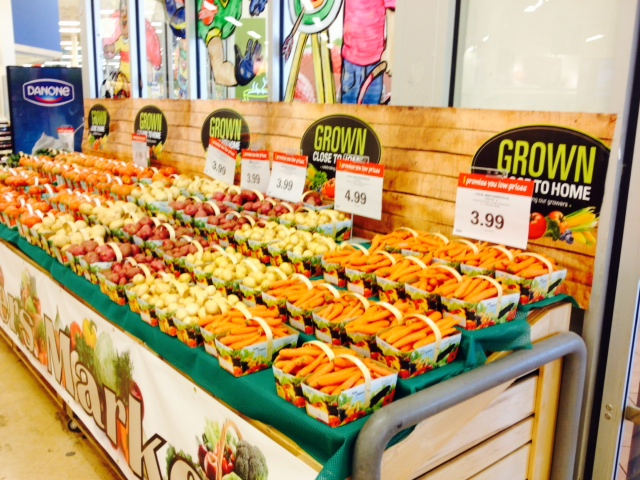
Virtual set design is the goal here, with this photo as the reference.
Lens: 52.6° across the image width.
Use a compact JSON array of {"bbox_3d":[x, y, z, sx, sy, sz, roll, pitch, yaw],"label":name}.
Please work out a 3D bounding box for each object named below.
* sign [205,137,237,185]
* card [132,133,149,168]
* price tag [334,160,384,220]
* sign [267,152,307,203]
[{"bbox_3d":[-0.560,-0.437,3.645,0.010,0.216,0.279,-10,30,-42],"label":"sign"},{"bbox_3d":[-1.190,-0.588,4.280,0.010,0.216,0.279,-7,14,-35],"label":"card"},{"bbox_3d":[0.157,-0.211,2.643,0.010,0.216,0.279,-8,15,-40],"label":"price tag"},{"bbox_3d":[-0.157,-0.300,3.060,0.010,0.216,0.279,4,8,-39],"label":"sign"}]

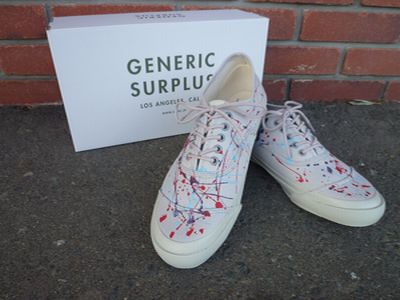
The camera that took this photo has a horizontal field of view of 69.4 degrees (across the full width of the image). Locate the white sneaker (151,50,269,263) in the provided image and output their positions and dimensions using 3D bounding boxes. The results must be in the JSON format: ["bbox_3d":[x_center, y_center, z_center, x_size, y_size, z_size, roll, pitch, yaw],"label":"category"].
[{"bbox_3d":[0.019,-0.014,0.336,0.100,0.098,0.281,10,53,18],"label":"white sneaker"}]

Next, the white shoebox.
[{"bbox_3d":[-0.064,-0.135,0.519,0.335,0.189,0.114,-10,34,-17],"label":"white shoebox"}]

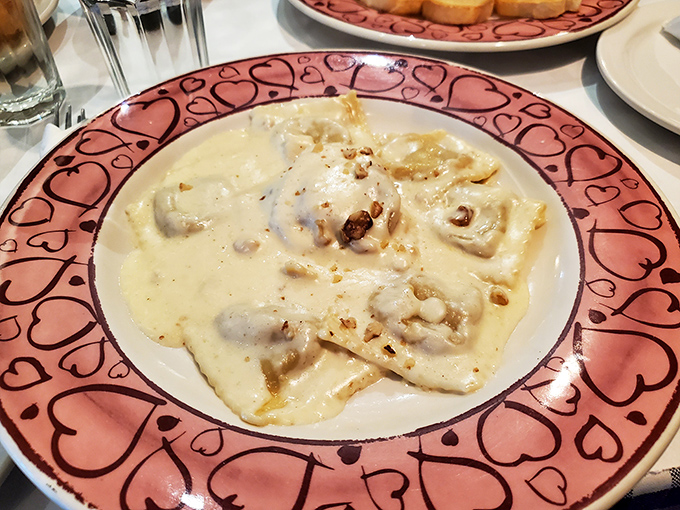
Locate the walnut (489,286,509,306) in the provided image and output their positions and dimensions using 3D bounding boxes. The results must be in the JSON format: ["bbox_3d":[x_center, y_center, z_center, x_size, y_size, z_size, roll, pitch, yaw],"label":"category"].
[{"bbox_3d":[0.066,0.017,0.209,0.007,0.006,0.009,-22,51,-20],"label":"walnut"}]

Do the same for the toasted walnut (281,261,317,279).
[{"bbox_3d":[-0.017,0.007,0.219,0.016,0.006,0.007,16,49,15],"label":"toasted walnut"}]

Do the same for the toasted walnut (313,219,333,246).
[{"bbox_3d":[-0.007,-0.009,0.213,0.007,0.007,0.015,-11,48,-10],"label":"toasted walnut"}]

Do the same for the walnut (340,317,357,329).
[{"bbox_3d":[0.003,0.026,0.195,0.006,0.004,0.005,18,49,16],"label":"walnut"}]

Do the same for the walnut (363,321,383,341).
[{"bbox_3d":[0.013,0.029,0.192,0.006,0.004,0.010,28,52,23],"label":"walnut"}]

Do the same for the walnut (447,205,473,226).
[{"bbox_3d":[0.054,-0.017,0.224,0.010,0.008,0.012,31,54,26],"label":"walnut"}]

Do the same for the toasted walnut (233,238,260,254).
[{"bbox_3d":[-0.042,-0.004,0.230,0.012,0.006,0.007,1,47,1],"label":"toasted walnut"}]

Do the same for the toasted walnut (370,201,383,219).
[{"bbox_3d":[0.015,-0.018,0.208,0.005,0.006,0.008,7,47,6],"label":"toasted walnut"}]

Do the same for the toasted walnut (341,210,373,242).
[{"bbox_3d":[0.007,-0.012,0.209,0.010,0.011,0.018,28,53,24],"label":"toasted walnut"}]

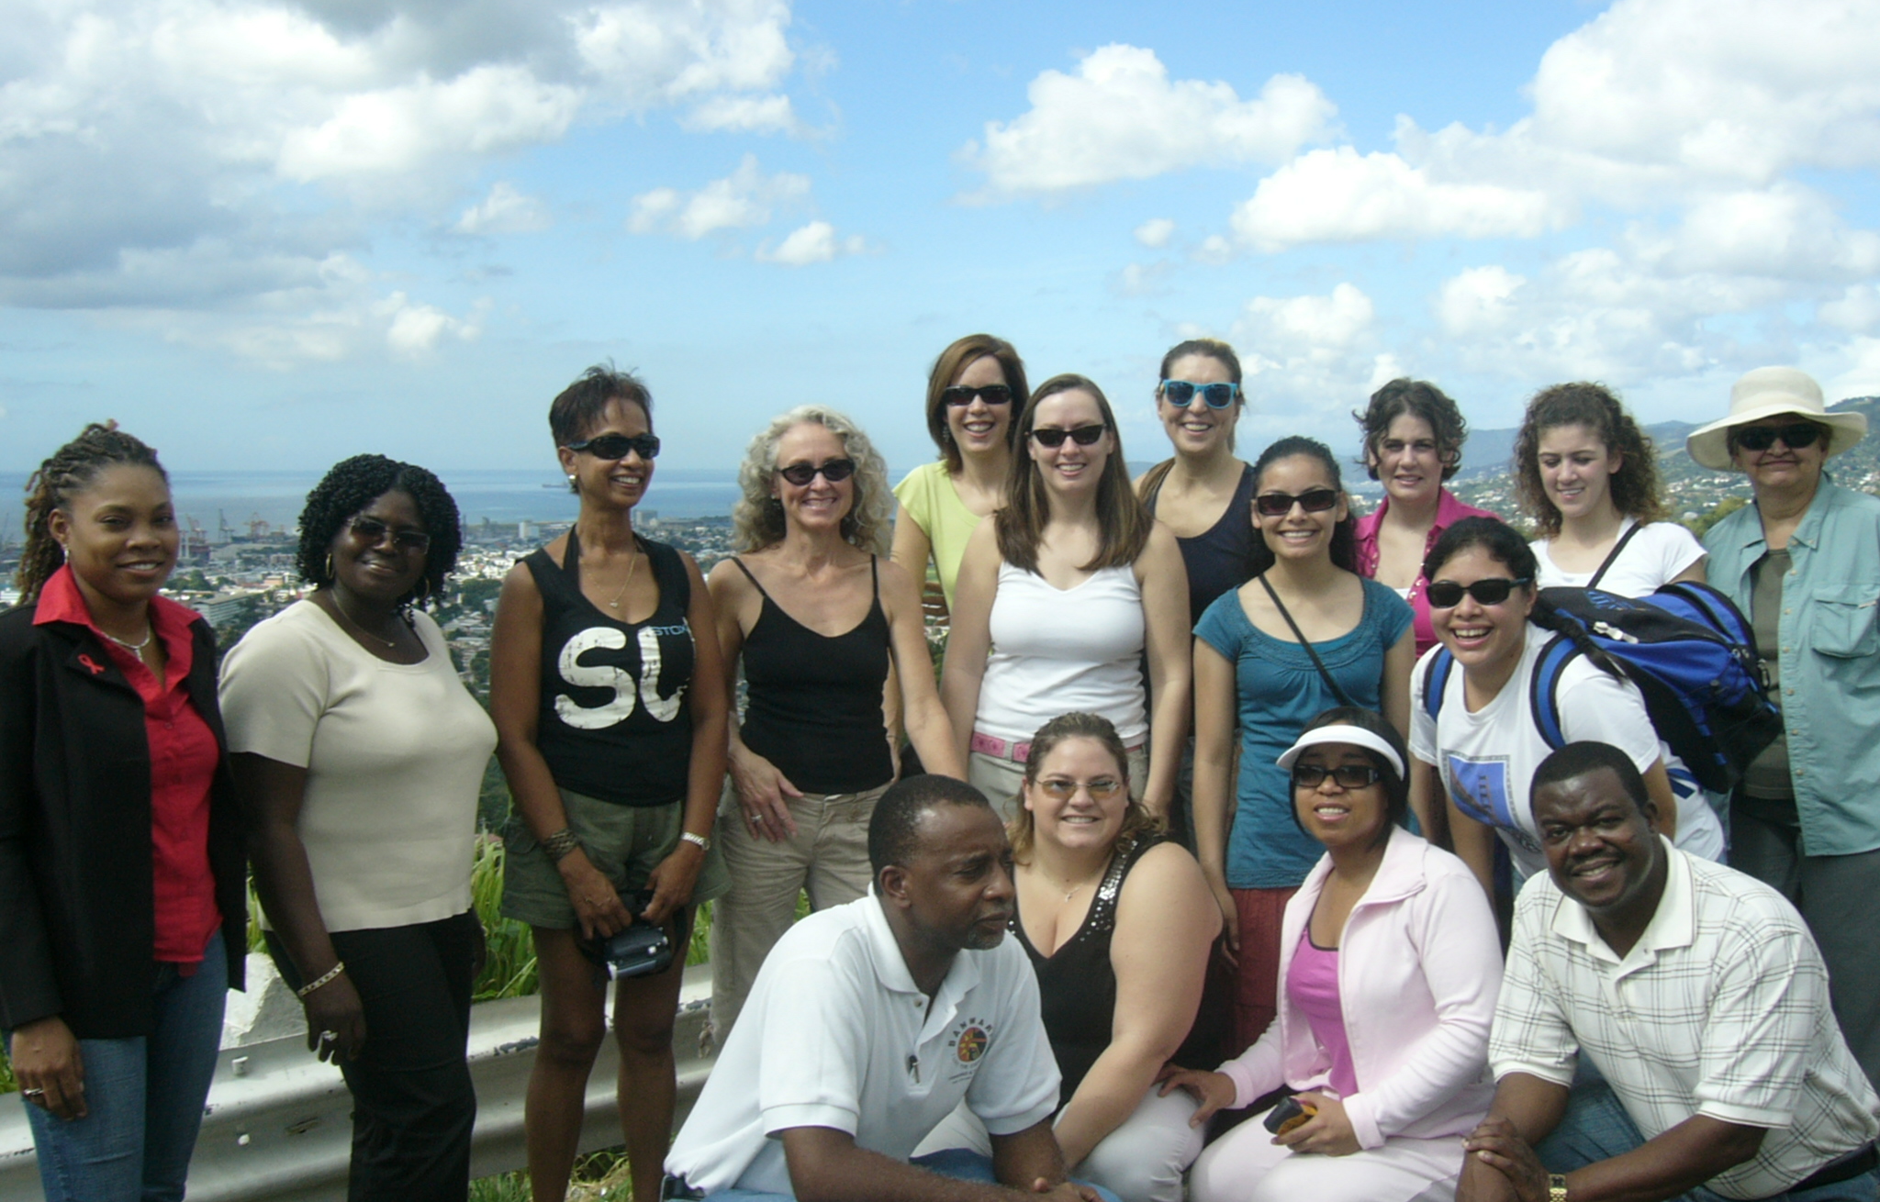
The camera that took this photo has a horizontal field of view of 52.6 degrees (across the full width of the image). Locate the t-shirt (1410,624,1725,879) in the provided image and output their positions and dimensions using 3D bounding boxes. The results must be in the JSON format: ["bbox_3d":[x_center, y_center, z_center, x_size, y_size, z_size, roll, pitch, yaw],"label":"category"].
[{"bbox_3d":[0.982,0.236,2.980,0.440,0.530,0.300,4,44,42],"label":"t-shirt"}]

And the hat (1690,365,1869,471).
[{"bbox_3d":[1.575,-0.339,3.580,0.340,0.155,0.350,1,-6,15],"label":"hat"}]

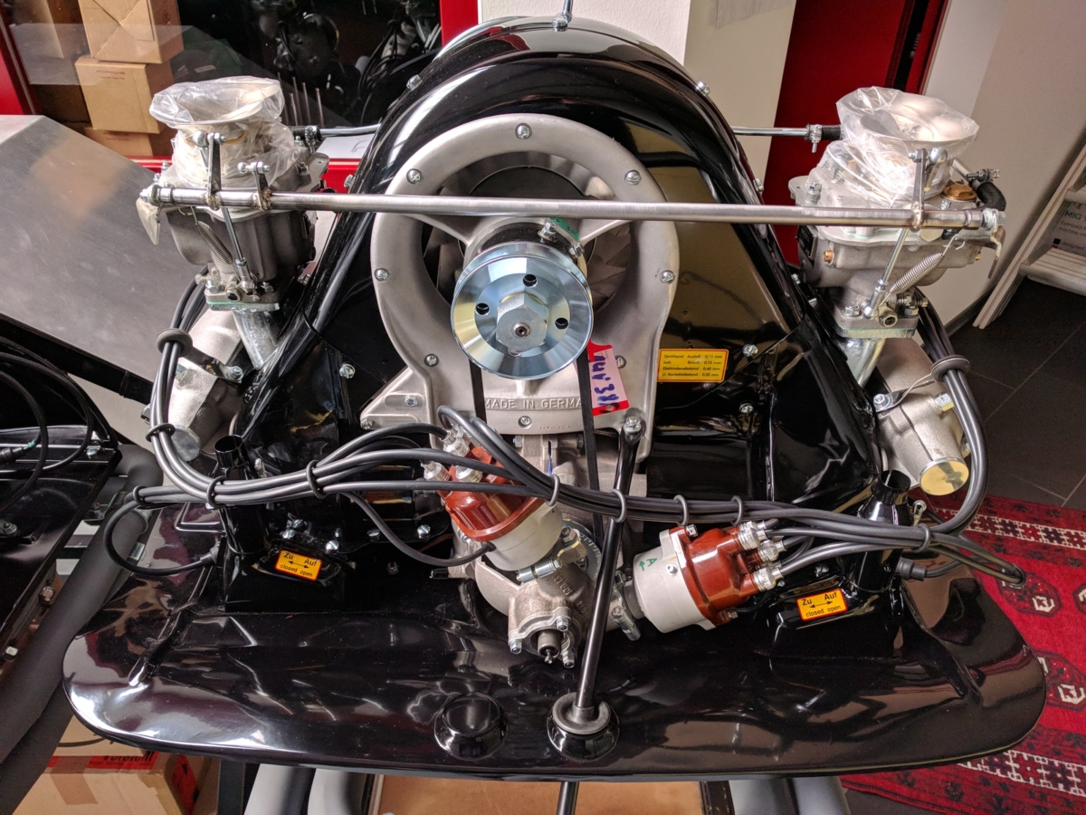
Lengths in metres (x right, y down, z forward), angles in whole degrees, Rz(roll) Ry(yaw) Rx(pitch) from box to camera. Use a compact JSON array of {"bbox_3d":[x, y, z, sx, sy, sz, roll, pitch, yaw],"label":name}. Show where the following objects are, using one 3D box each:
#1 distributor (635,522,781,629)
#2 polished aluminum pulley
[{"bbox_3d":[0.135,0.139,0.665,0.117,0.080,0.086,-25,74,16],"label":"distributor"},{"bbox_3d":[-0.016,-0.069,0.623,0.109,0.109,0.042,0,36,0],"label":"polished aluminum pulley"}]

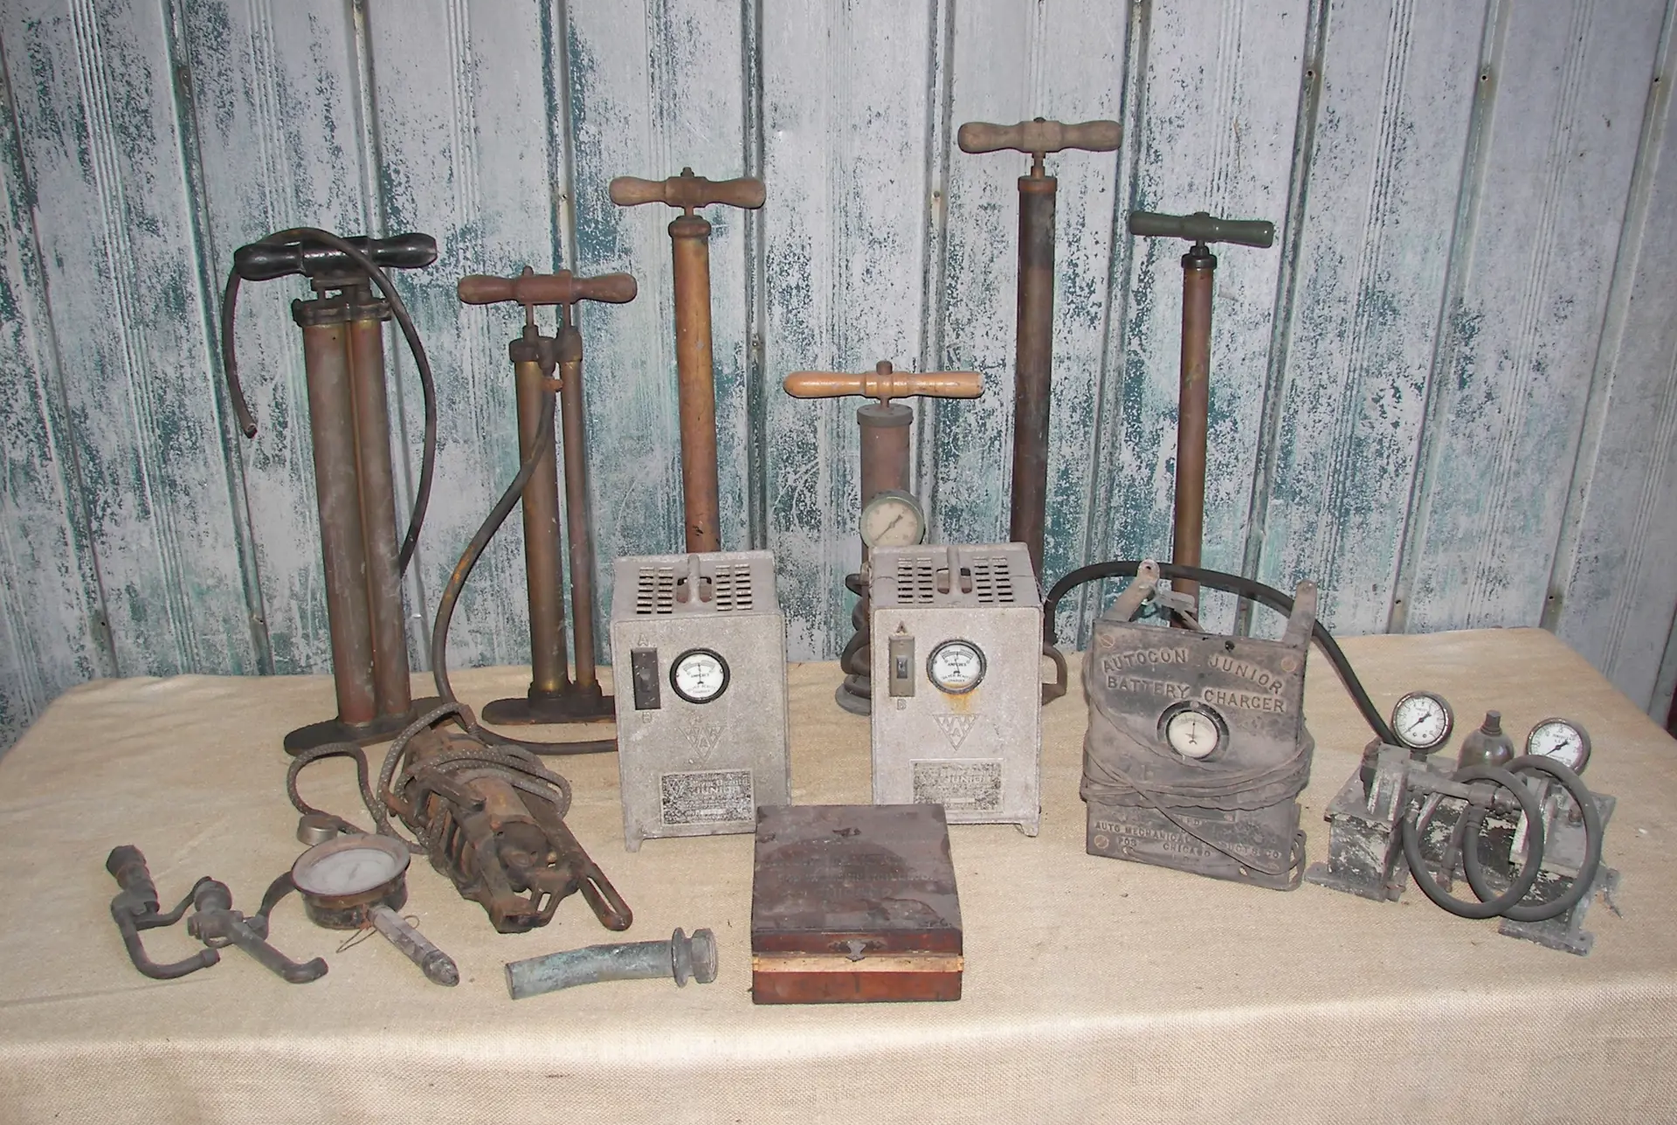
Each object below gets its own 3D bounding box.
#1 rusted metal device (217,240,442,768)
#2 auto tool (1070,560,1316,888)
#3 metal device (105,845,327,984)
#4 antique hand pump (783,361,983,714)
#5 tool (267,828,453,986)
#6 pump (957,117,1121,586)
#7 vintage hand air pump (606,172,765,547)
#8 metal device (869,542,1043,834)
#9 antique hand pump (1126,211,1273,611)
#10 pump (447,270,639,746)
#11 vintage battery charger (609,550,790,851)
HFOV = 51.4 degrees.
[{"bbox_3d":[-0.521,-0.076,1.880,0.225,0.560,0.105,-9,23,-20],"label":"rusted metal device"},{"bbox_3d":[0.351,0.145,1.722,0.204,0.312,0.081,8,19,19],"label":"auto tool"},{"bbox_3d":[-0.573,0.313,1.602,0.275,0.047,0.120,15,27,35],"label":"metal device"},{"bbox_3d":[0.052,-0.029,1.954,0.217,0.400,0.140,-1,22,0],"label":"antique hand pump"},{"bbox_3d":[-0.416,0.319,1.569,0.125,0.055,0.215,-19,28,-38],"label":"tool"},{"bbox_3d":[0.223,-0.155,1.967,0.176,0.679,0.086,-1,22,0],"label":"pump"},{"bbox_3d":[-0.161,-0.120,1.956,0.171,0.632,0.086,1,22,5],"label":"vintage hand air pump"},{"bbox_3d":[0.116,0.126,1.767,0.163,0.250,0.165,0,22,1],"label":"metal device"},{"bbox_3d":[0.409,-0.110,1.987,0.163,0.580,0.086,7,24,18],"label":"antique hand pump"},{"bbox_3d":[-0.307,-0.068,1.918,0.197,0.512,0.090,-2,22,-2],"label":"pump"},{"bbox_3d":[-0.136,0.137,1.751,0.163,0.250,0.160,-3,22,-4],"label":"vintage battery charger"}]

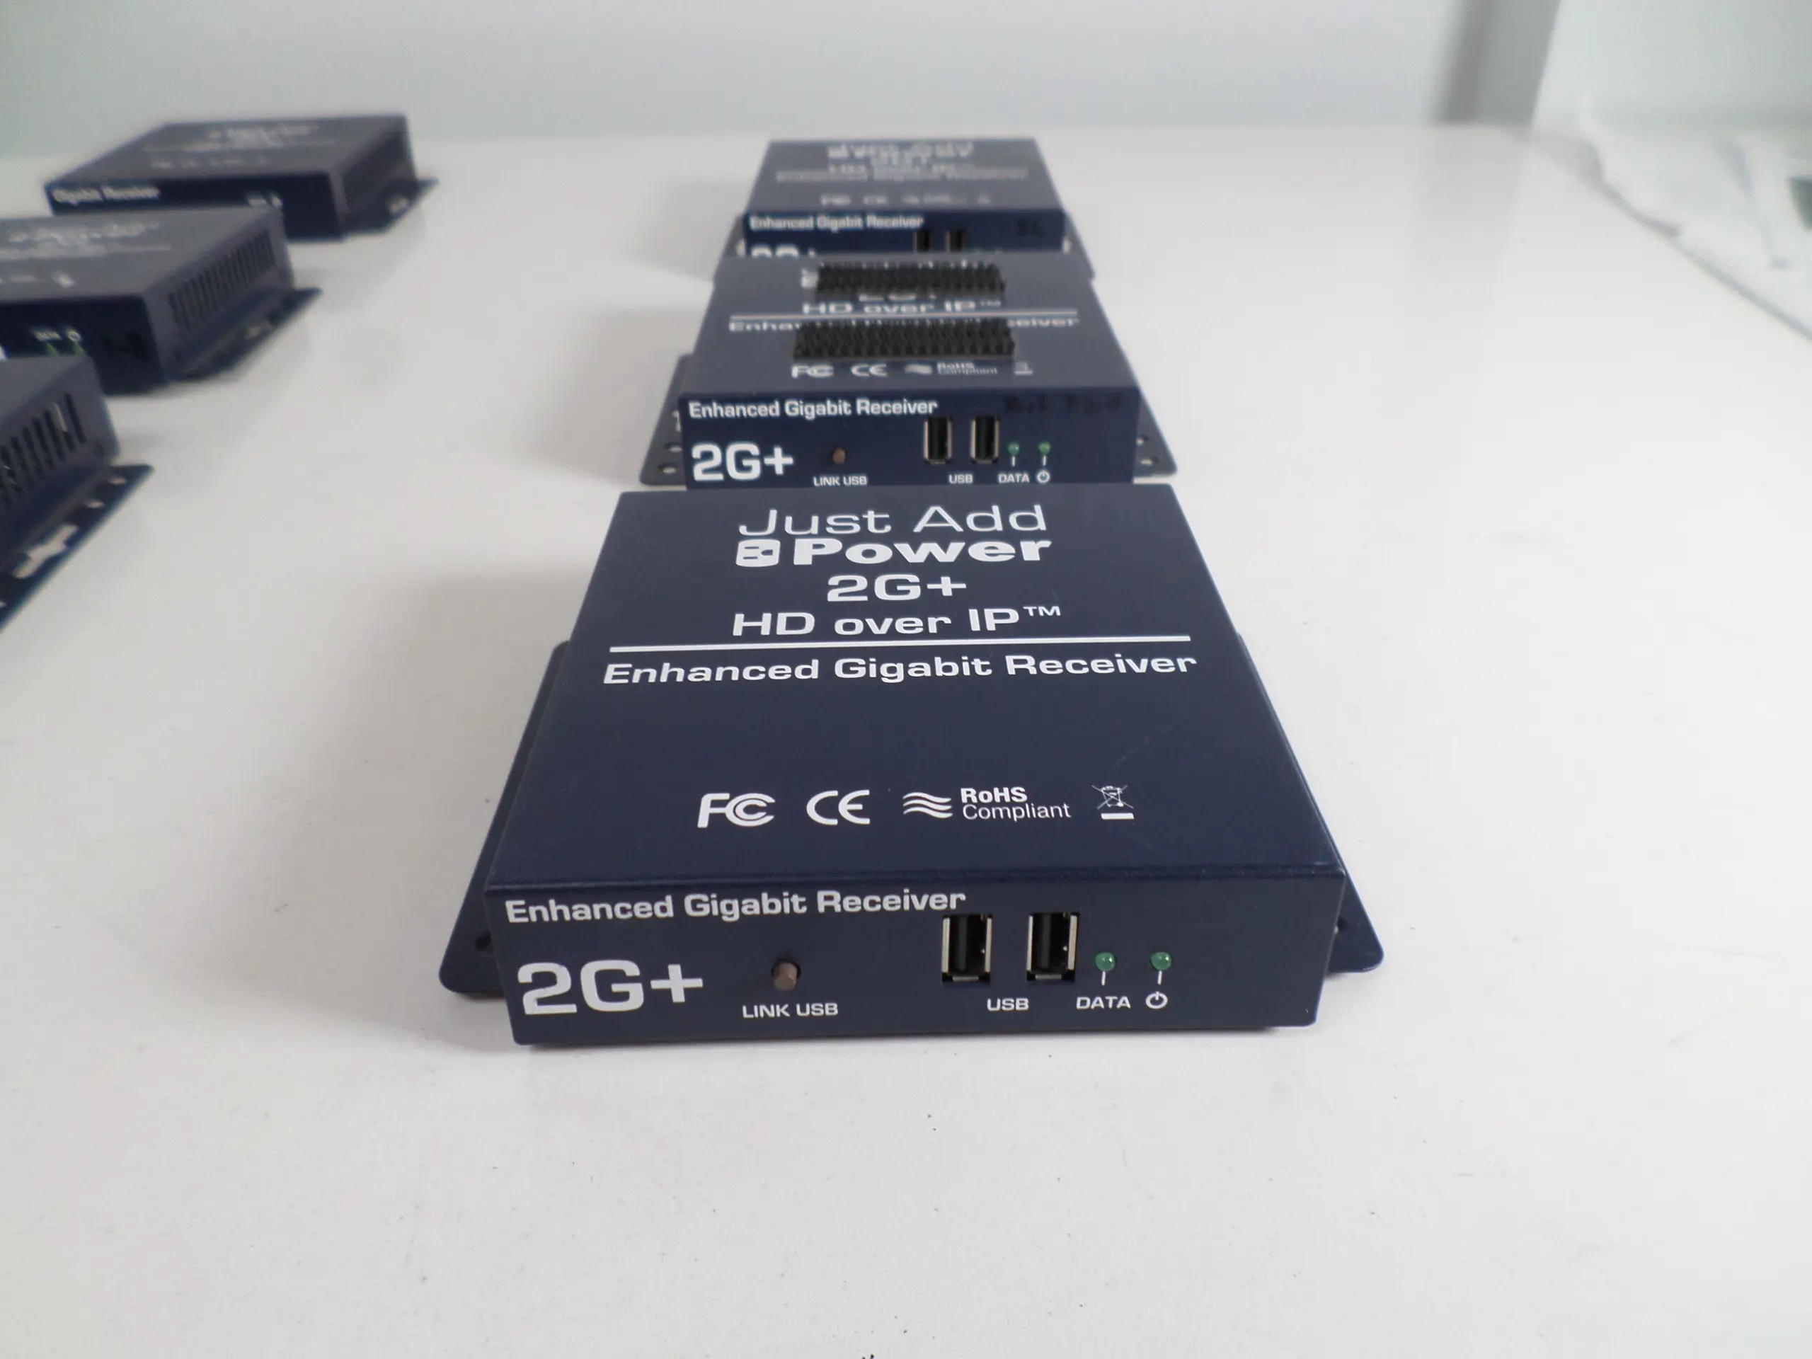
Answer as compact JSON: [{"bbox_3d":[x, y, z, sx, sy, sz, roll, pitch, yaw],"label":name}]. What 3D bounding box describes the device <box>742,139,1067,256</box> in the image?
[{"bbox_3d":[-0.001,-0.210,0.588,0.142,0.033,0.135,-1,33,0],"label":"device"}]

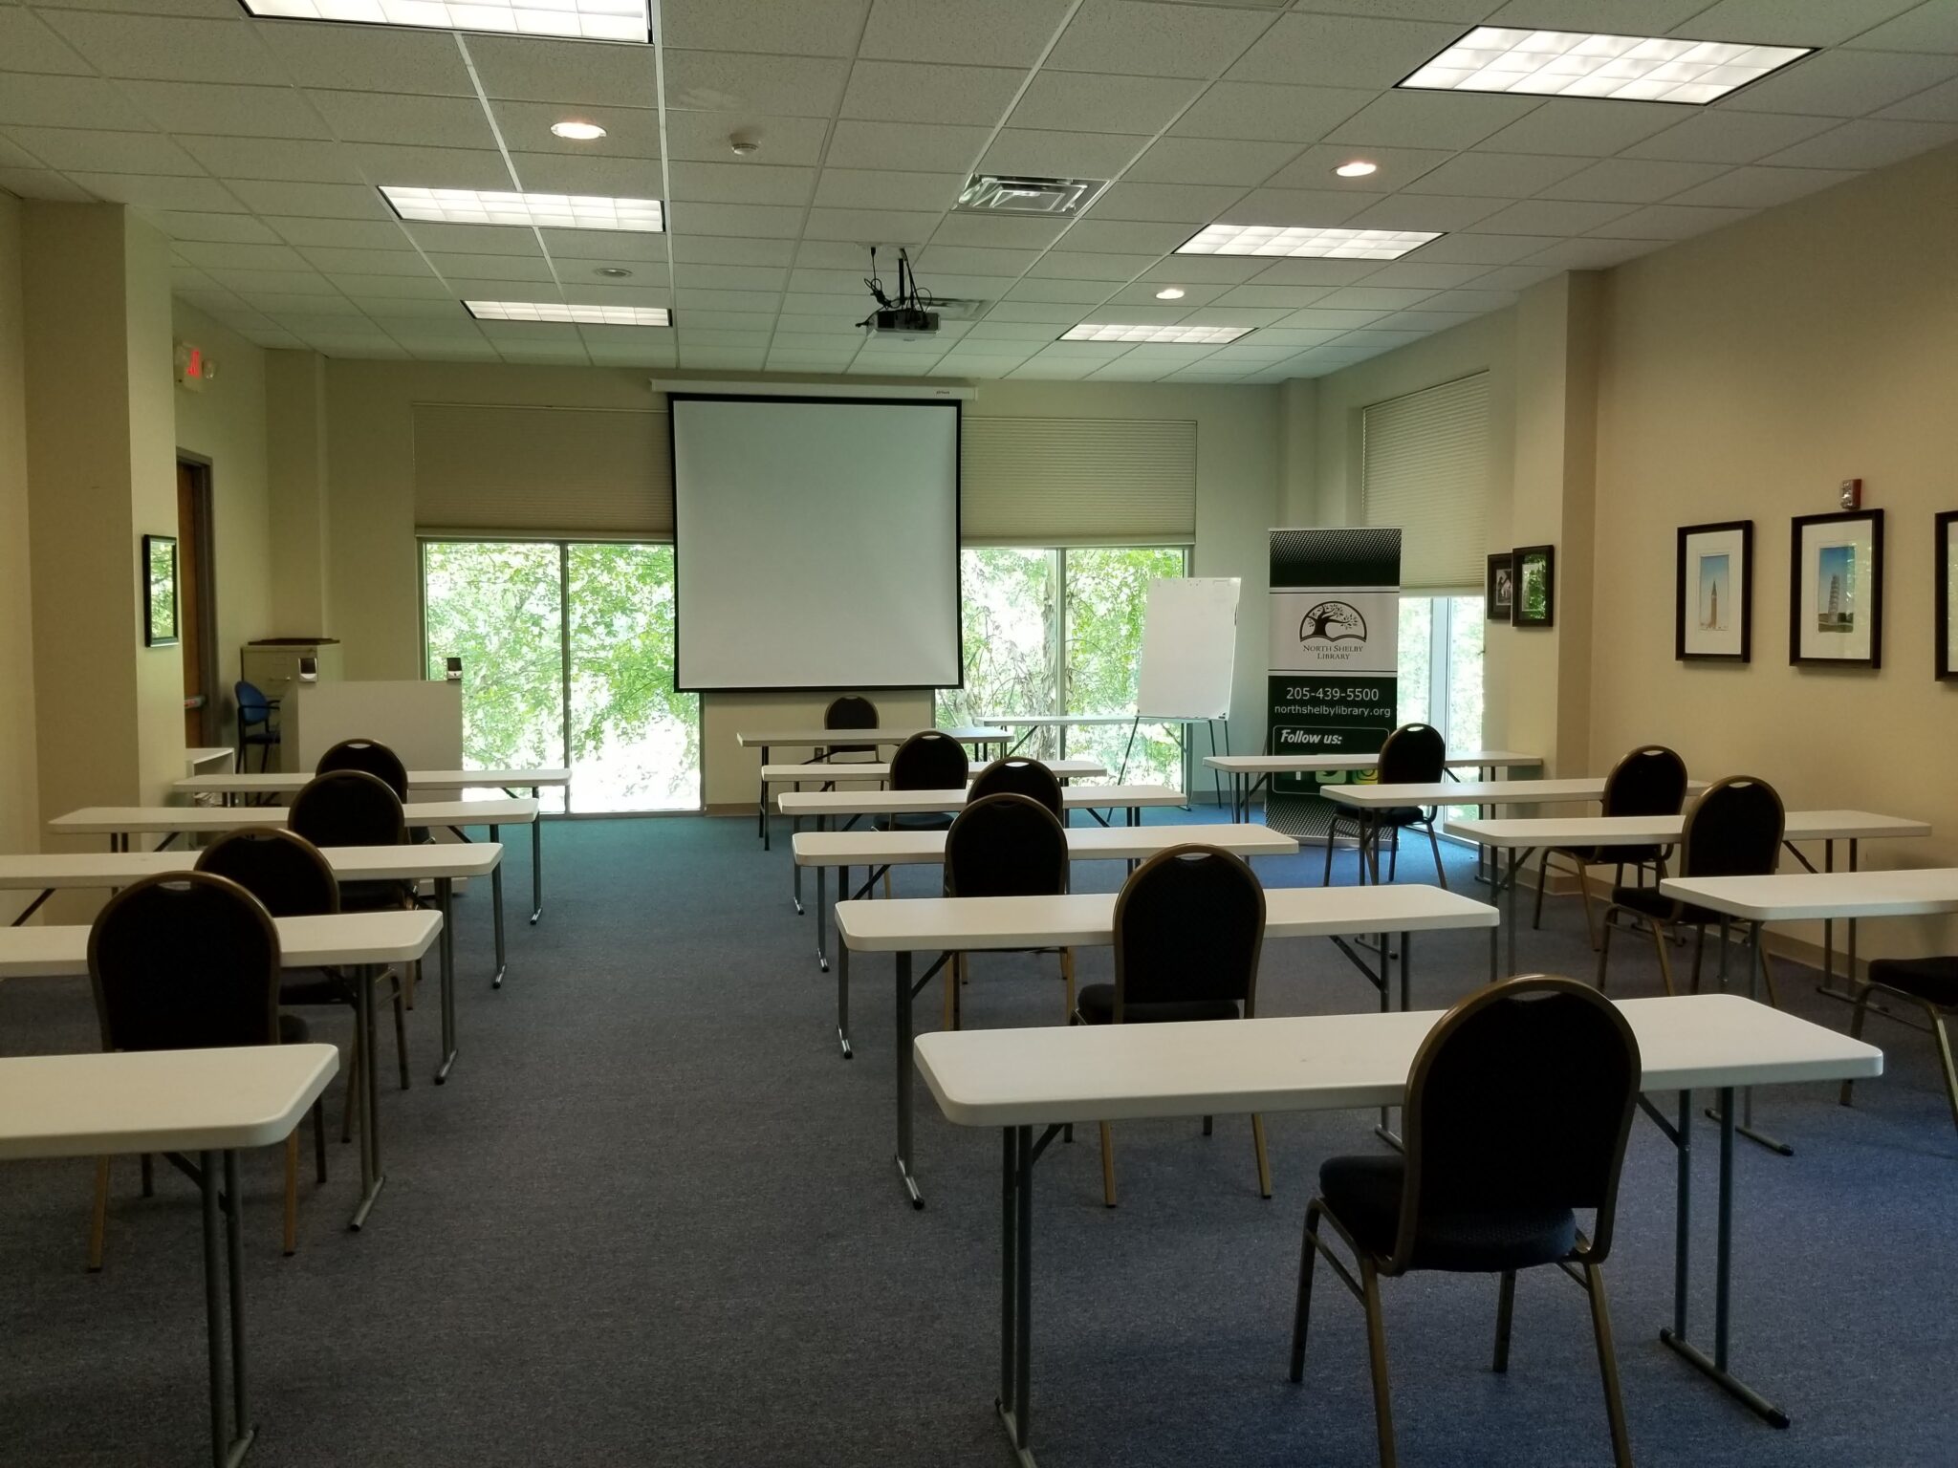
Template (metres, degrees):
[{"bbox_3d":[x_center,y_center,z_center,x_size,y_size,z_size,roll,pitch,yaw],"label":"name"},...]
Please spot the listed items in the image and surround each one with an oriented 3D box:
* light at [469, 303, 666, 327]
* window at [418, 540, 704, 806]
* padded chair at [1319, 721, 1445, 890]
[{"bbox_3d":[-2.457,-2.556,8.935,1.200,0.060,0.600,-1,5,-11],"label":"light"},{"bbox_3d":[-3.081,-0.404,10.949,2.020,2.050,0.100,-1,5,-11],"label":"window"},{"bbox_3d":[2.251,0.405,8.181,0.455,0.950,0.560,-2,5,-18],"label":"padded chair"}]

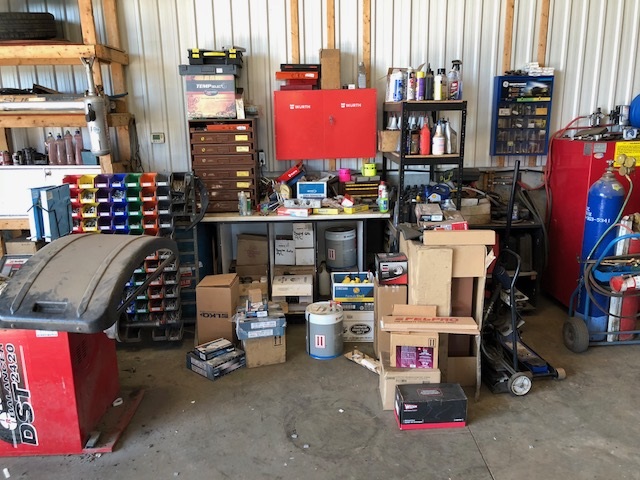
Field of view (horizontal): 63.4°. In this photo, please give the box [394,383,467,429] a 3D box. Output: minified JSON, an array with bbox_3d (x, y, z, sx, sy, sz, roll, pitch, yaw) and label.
[{"bbox_3d":[0.634,0.951,2.971,0.369,0.169,0.180,-1,14,-1],"label":"box"}]

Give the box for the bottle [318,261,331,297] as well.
[{"bbox_3d":[0.043,0.346,4.680,0.102,0.325,0.110,-1,13,0],"label":"bottle"}]

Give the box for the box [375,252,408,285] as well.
[{"bbox_3d":[0.527,0.213,3.786,0.210,0.172,0.224,-1,13,1],"label":"box"}]

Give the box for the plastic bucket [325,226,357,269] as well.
[{"bbox_3d":[0.200,0.072,4.950,0.297,0.355,0.297,-1,13,0],"label":"plastic bucket"}]

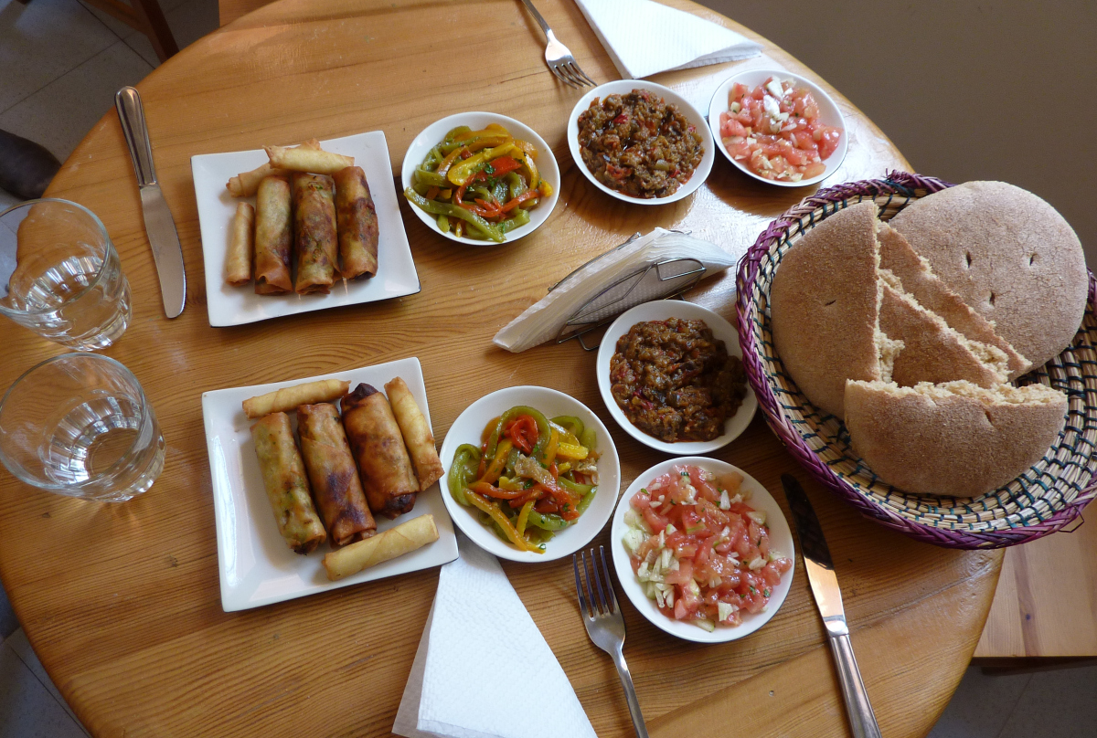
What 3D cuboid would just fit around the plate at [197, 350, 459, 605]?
[{"bbox_3d":[-0.147,0.074,0.536,0.146,0.020,0.146,-10,70,-12],"label":"plate"}]

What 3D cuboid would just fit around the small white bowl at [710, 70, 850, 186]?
[{"bbox_3d":[0.195,-0.202,0.689,0.123,0.029,0.123,3,68,-7],"label":"small white bowl"}]

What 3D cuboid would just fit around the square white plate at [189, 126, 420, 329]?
[{"bbox_3d":[-0.185,-0.106,0.604,0.146,0.020,0.146,-11,70,-12],"label":"square white plate"}]

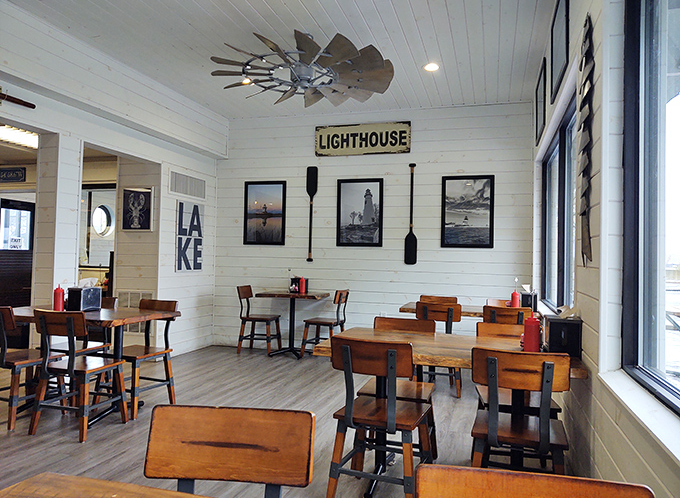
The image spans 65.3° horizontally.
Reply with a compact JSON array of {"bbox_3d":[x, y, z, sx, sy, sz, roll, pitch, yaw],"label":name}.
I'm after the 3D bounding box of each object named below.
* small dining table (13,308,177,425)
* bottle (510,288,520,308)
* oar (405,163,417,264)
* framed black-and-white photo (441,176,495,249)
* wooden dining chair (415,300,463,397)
[{"bbox_3d":[-1.969,0.855,4.011,1.220,0.757,0.770,1,-1,16],"label":"small dining table"},{"bbox_3d":[1.745,0.501,5.277,0.080,0.219,0.080,1,-1,16],"label":"bottle"},{"bbox_3d":[0.869,-0.424,6.439,0.150,1.235,0.035,1,-1,16],"label":"oar"},{"bbox_3d":[1.506,-0.439,6.280,0.611,0.853,0.030,1,-1,16],"label":"framed black-and-white photo"},{"bbox_3d":[0.947,0.919,5.023,0.419,0.842,0.492,1,-1,19],"label":"wooden dining chair"}]

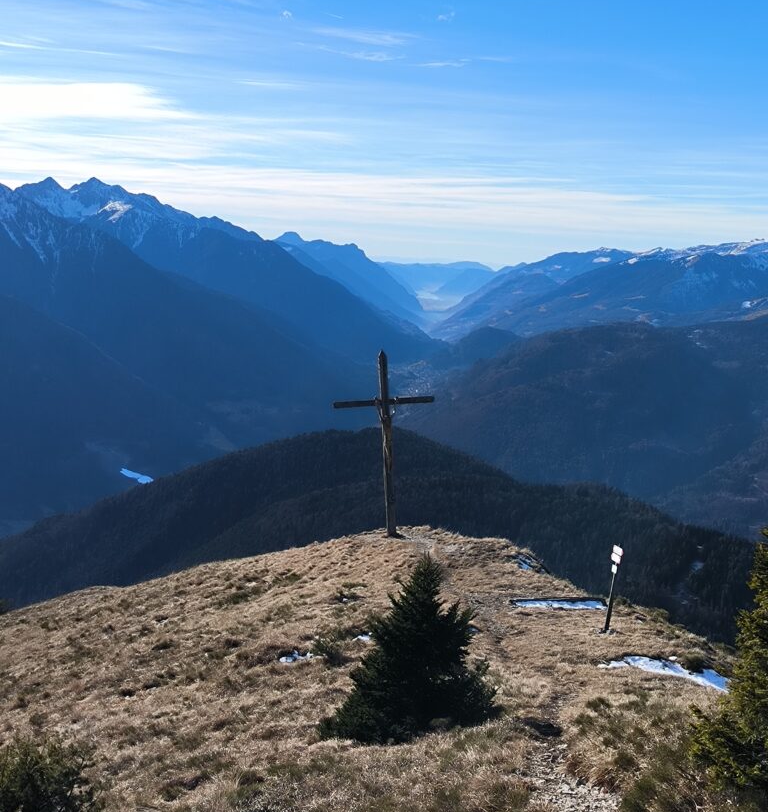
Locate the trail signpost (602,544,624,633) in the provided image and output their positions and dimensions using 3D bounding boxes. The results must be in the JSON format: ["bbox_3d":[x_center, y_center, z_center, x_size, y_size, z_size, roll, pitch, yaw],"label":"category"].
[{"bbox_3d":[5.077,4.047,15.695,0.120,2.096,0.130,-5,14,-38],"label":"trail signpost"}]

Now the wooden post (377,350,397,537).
[{"bbox_3d":[0.080,1.021,18.271,0.220,4.899,0.220,-5,11,-10],"label":"wooden post"}]

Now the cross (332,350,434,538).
[{"bbox_3d":[0.080,1.021,18.271,2.674,4.899,0.260,-5,11,-10],"label":"cross"}]

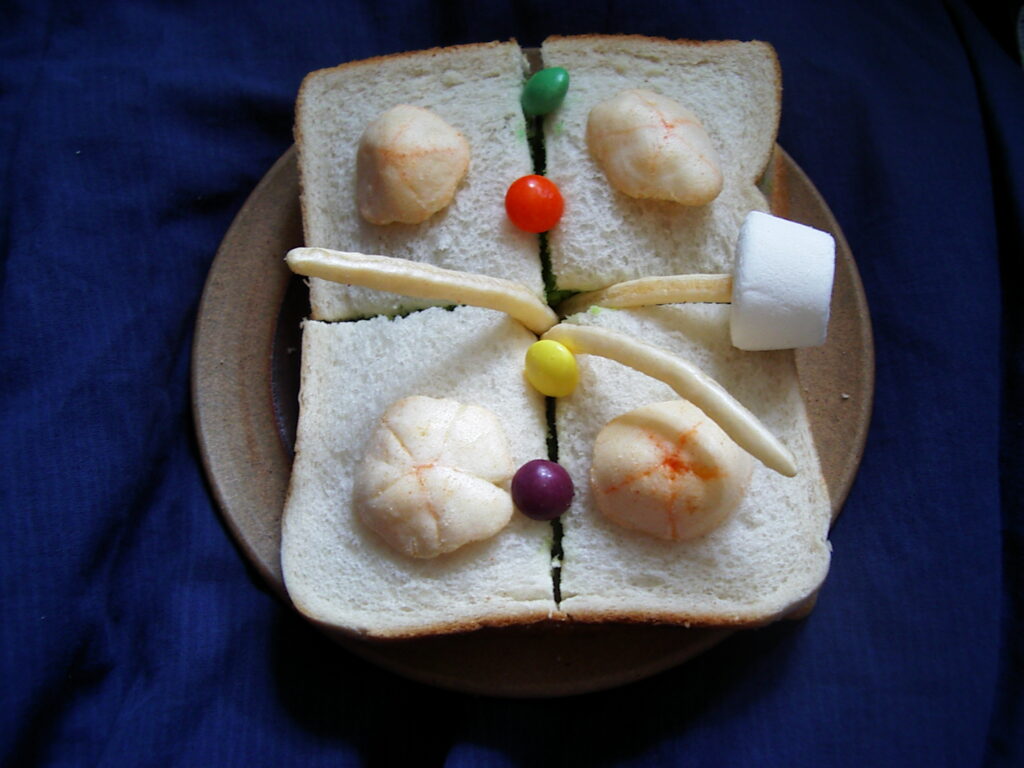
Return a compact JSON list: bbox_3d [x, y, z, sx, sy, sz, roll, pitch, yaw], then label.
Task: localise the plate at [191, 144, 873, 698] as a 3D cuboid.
[{"bbox_3d":[0.004,-0.006,0.280,0.163,0.022,0.163,-1,74,2],"label":"plate"}]

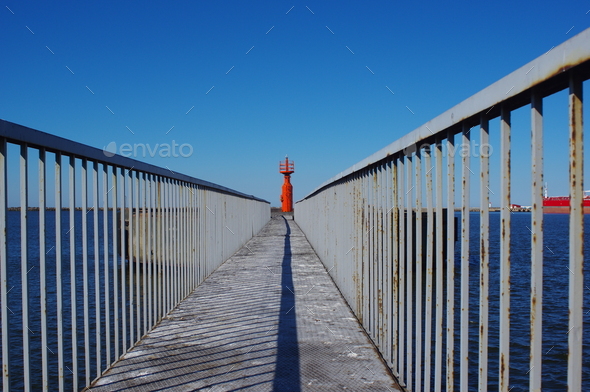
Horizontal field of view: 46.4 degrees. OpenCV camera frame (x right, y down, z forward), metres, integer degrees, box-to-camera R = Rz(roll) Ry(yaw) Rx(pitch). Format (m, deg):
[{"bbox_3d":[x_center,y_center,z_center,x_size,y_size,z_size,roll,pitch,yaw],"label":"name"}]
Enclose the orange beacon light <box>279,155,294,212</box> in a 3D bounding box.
[{"bbox_3d":[-0.640,-1.050,58.000,1.260,4.880,1.260,0,-1,0],"label":"orange beacon light"}]

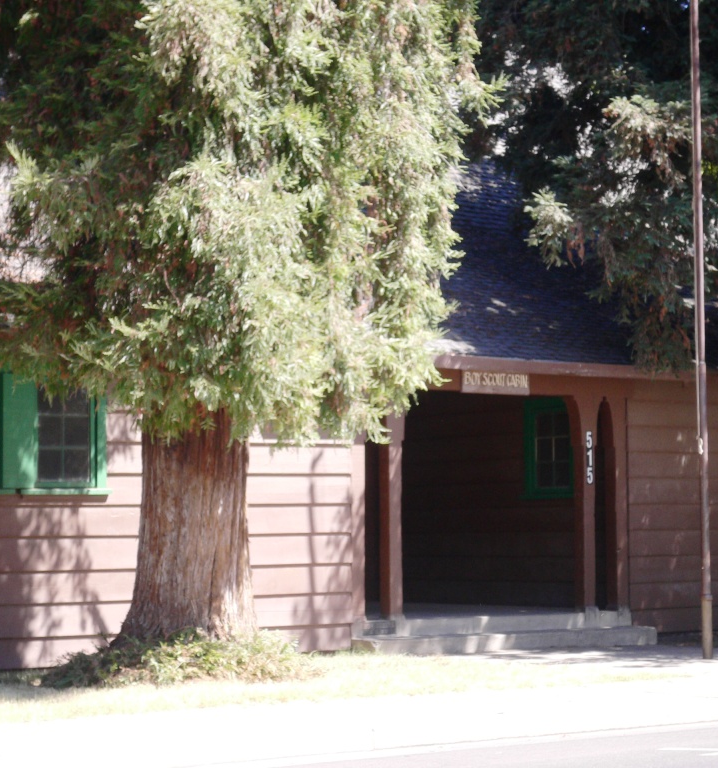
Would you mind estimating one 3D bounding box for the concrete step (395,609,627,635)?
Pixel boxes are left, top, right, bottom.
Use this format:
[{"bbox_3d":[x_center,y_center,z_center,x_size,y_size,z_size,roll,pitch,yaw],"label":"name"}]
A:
[{"bbox_3d":[1.399,2.292,20.961,3.048,0.162,0.350,2,-4,-38],"label":"concrete step"}]

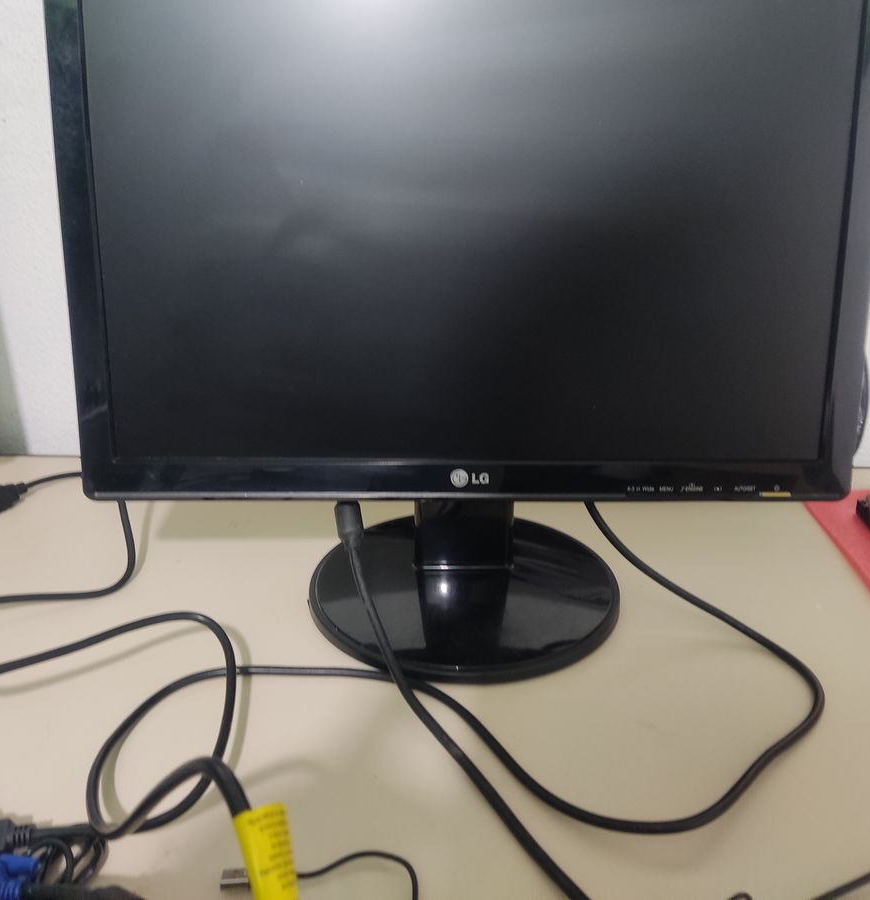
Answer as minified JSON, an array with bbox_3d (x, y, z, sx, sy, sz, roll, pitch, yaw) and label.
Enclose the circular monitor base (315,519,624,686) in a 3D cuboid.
[{"bbox_3d":[0.019,0.085,0.557,0.197,0.013,0.197,0,22,0],"label":"circular monitor base"}]

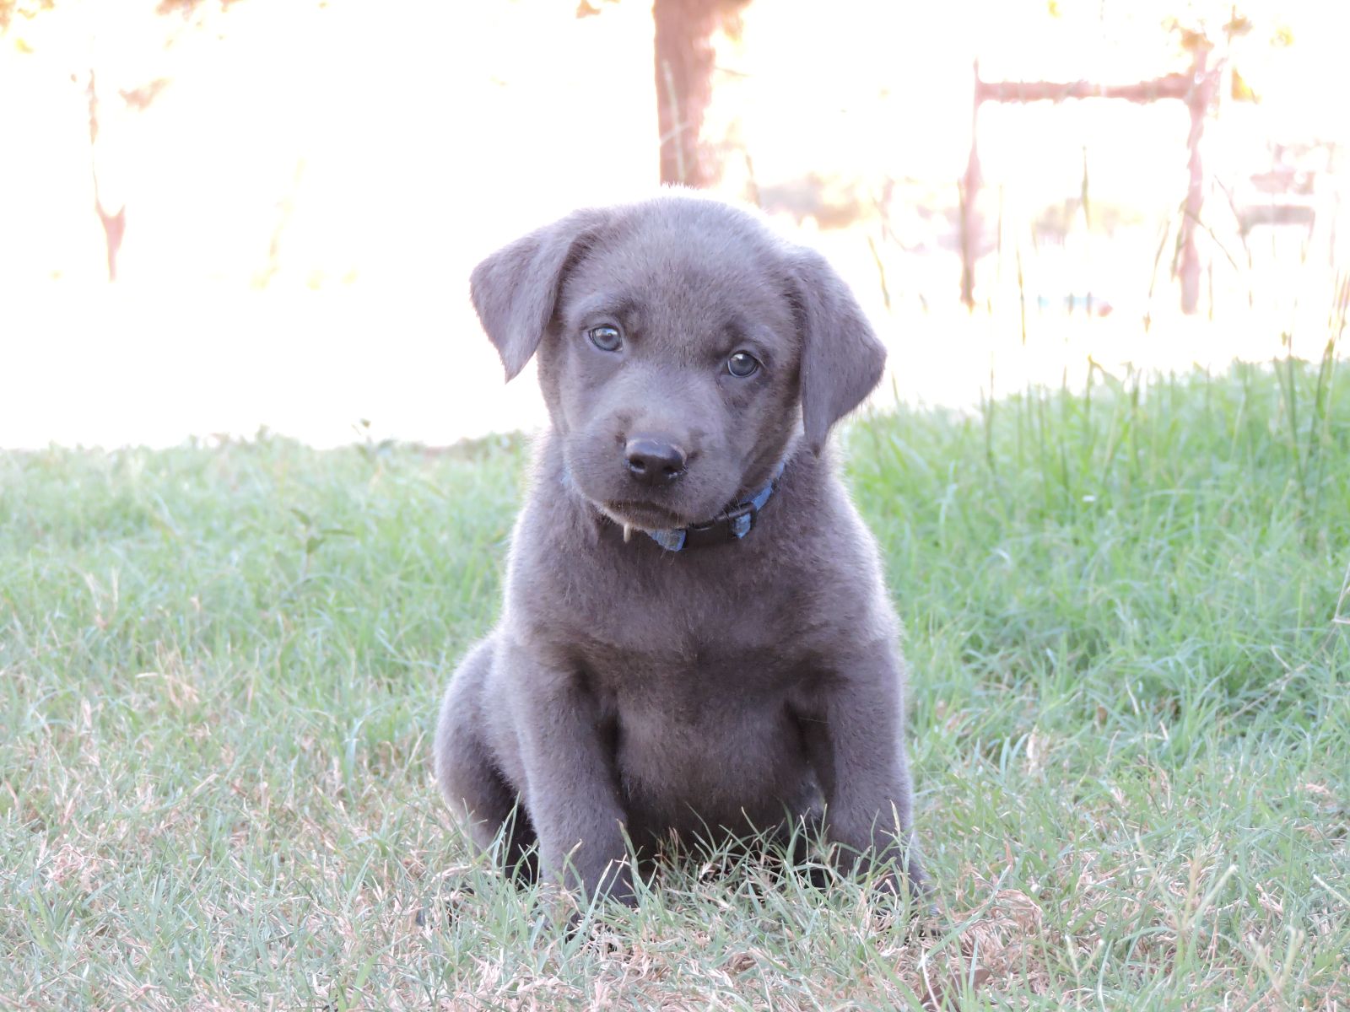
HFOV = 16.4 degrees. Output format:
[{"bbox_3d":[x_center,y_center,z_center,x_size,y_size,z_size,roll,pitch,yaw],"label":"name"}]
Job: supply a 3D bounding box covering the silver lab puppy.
[{"bbox_3d":[0.000,0.021,2.100,0.200,0.320,0.280,-1,3,-16],"label":"silver lab puppy"}]

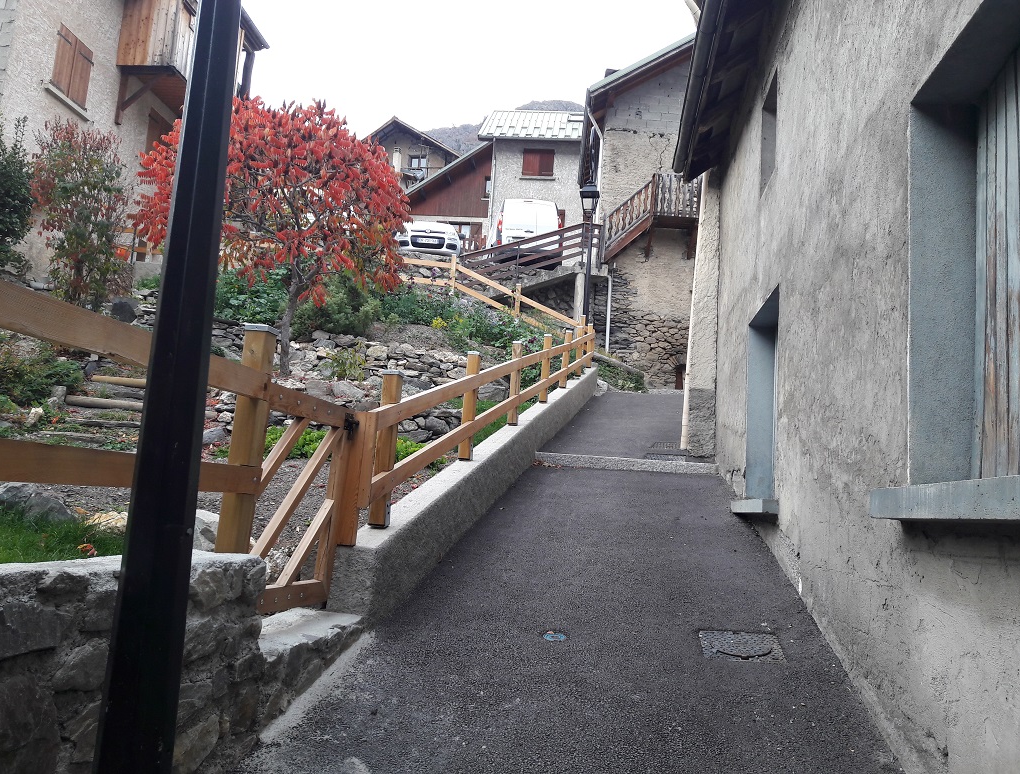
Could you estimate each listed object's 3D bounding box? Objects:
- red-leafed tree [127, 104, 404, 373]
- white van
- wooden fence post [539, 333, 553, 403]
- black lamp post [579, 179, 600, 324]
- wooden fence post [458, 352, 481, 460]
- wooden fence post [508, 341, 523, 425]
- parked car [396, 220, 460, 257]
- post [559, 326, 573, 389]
[{"bbox_3d":[-2.697,-1.717,9.400,3.108,3.142,2.900,4,-8,0],"label":"red-leafed tree"},{"bbox_3d":[0.280,-3.985,24.950,1.810,1.820,4.300,5,-8,-5],"label":"white van"},{"bbox_3d":[0.487,-0.238,11.200,0.092,0.910,0.092,3,-8,11],"label":"wooden fence post"},{"bbox_3d":[1.643,-2.668,18.297,0.460,3.800,0.460,5,-8,-6],"label":"black lamp post"},{"bbox_3d":[-0.334,0.168,7.132,0.092,0.910,0.092,3,-8,11],"label":"wooden fence post"},{"bbox_3d":[0.073,-0.030,9.153,0.092,0.910,0.092,3,-8,11],"label":"wooden fence post"},{"bbox_3d":[-2.080,-3.568,22.139,1.650,1.550,3.650,5,-8,-3],"label":"parked car"},{"bbox_3d":[0.870,-0.428,13.248,0.092,0.910,0.092,3,-8,11],"label":"post"}]

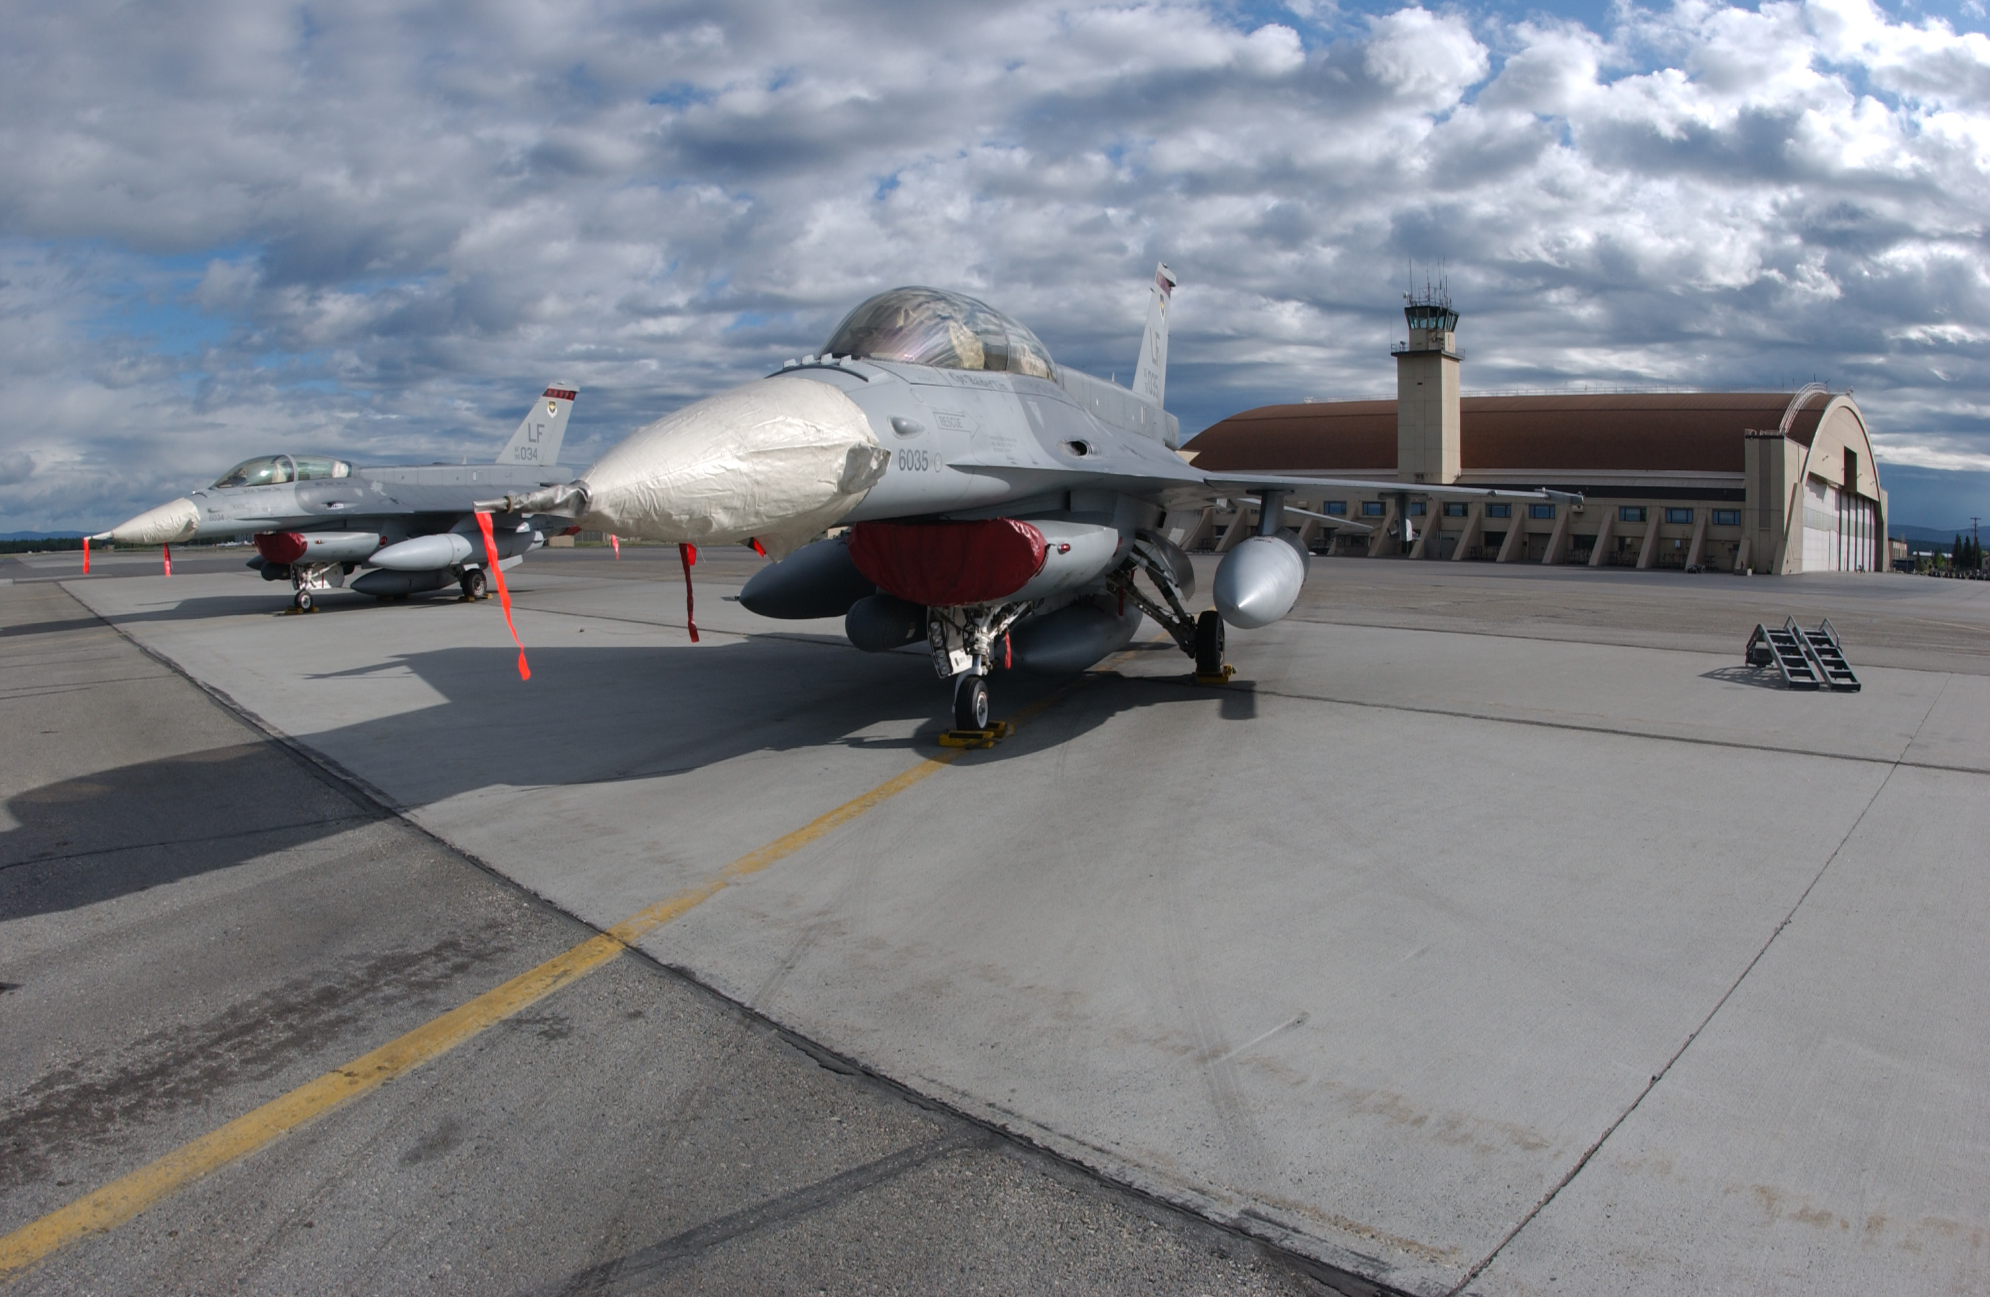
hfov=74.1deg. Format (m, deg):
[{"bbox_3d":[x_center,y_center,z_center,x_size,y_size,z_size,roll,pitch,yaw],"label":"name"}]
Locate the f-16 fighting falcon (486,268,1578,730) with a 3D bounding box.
[{"bbox_3d":[0.440,-2.060,11.080,9.700,5.080,15.050,2,5,16],"label":"f-16 fighting falcon"}]

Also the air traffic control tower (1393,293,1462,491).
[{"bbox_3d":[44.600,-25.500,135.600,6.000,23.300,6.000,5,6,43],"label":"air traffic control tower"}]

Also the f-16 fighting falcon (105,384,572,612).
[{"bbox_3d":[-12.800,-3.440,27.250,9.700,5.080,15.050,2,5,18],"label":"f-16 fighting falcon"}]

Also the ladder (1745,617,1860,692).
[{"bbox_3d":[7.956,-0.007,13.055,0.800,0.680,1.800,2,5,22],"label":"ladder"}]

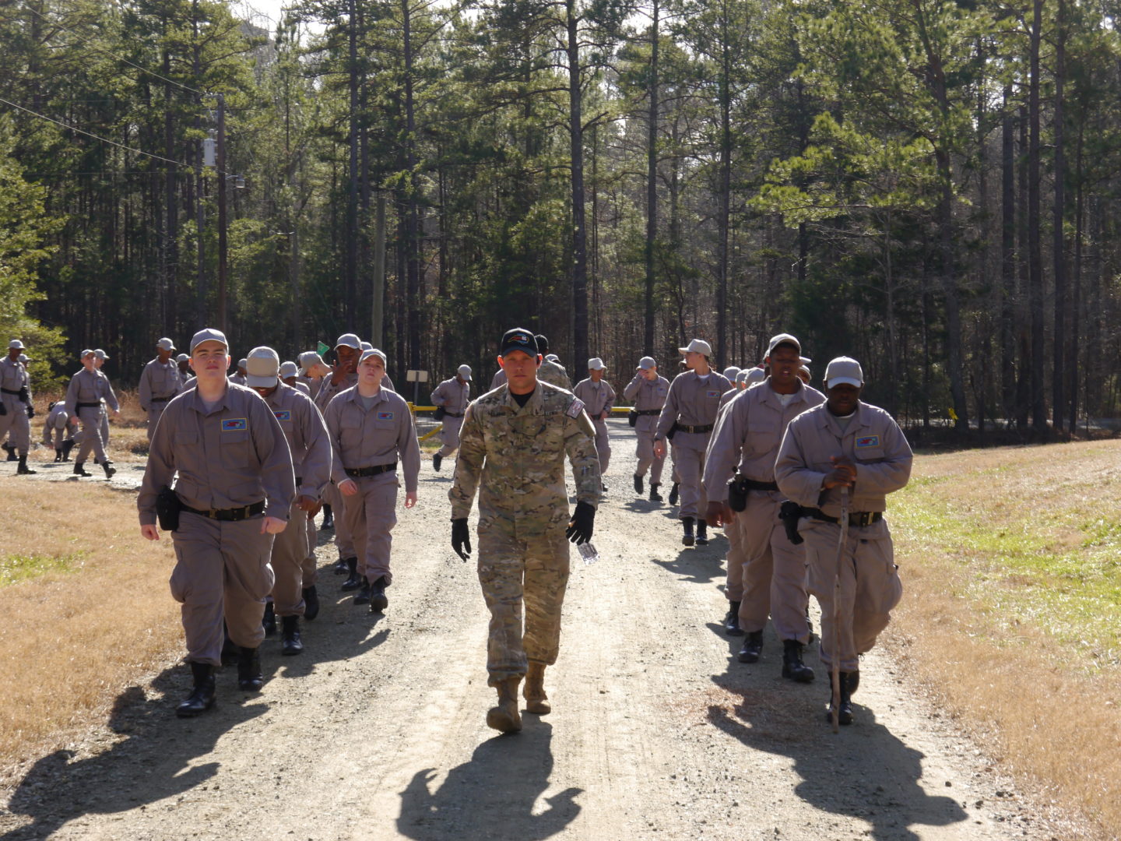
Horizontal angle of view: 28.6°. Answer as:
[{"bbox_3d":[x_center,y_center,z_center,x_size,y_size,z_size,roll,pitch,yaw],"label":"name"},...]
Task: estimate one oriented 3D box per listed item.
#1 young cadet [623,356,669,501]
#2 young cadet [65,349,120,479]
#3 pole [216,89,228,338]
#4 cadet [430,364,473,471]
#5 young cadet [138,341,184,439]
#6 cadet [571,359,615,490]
[{"bbox_3d":[1.038,0.095,26.500,0.580,1.739,0.580,0,1,3],"label":"young cadet"},{"bbox_3d":[-6.377,-0.089,30.000,0.750,1.766,0.580,1,2,42],"label":"young cadet"},{"bbox_3d":[-10.272,-5.006,67.000,0.240,9.894,0.240,0,1,0],"label":"pole"},{"bbox_3d":[-1.512,0.006,31.300,0.550,1.593,0.720,-1,2,-42],"label":"cadet"},{"bbox_3d":[-4.964,-0.125,27.400,0.600,1.809,0.450,-1,1,-27],"label":"young cadet"},{"bbox_3d":[0.433,0.045,28.300,0.560,1.700,0.600,0,1,-18],"label":"cadet"}]

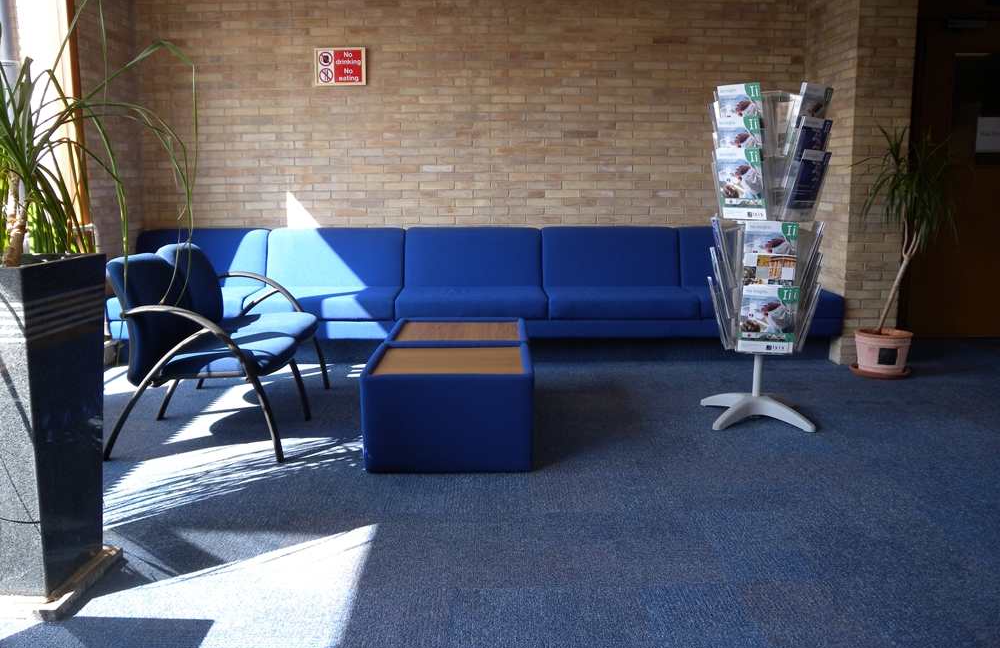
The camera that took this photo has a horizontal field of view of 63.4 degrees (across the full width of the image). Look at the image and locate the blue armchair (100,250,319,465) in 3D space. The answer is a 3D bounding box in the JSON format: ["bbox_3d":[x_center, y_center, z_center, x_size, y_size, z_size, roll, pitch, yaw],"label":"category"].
[{"bbox_3d":[-1.186,0.049,3.537,0.713,0.770,1.166,0,10,-1],"label":"blue armchair"}]

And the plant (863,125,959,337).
[{"bbox_3d":[2.231,-0.495,4.462,0.553,1.176,0.533,0,10,0],"label":"plant"}]

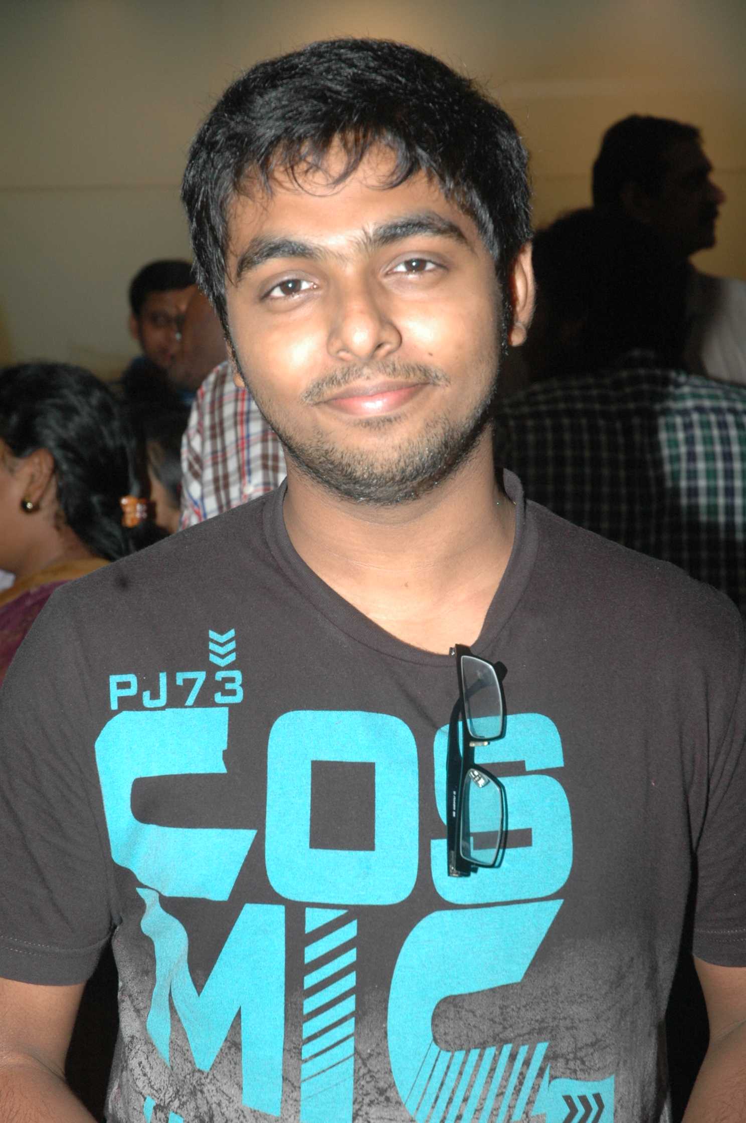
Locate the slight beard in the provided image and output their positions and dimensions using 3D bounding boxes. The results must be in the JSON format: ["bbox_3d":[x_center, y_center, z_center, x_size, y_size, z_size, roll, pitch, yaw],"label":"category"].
[{"bbox_3d":[0.001,-0.076,1.360,0.138,0.087,0.090,-9,2,4],"label":"slight beard"}]

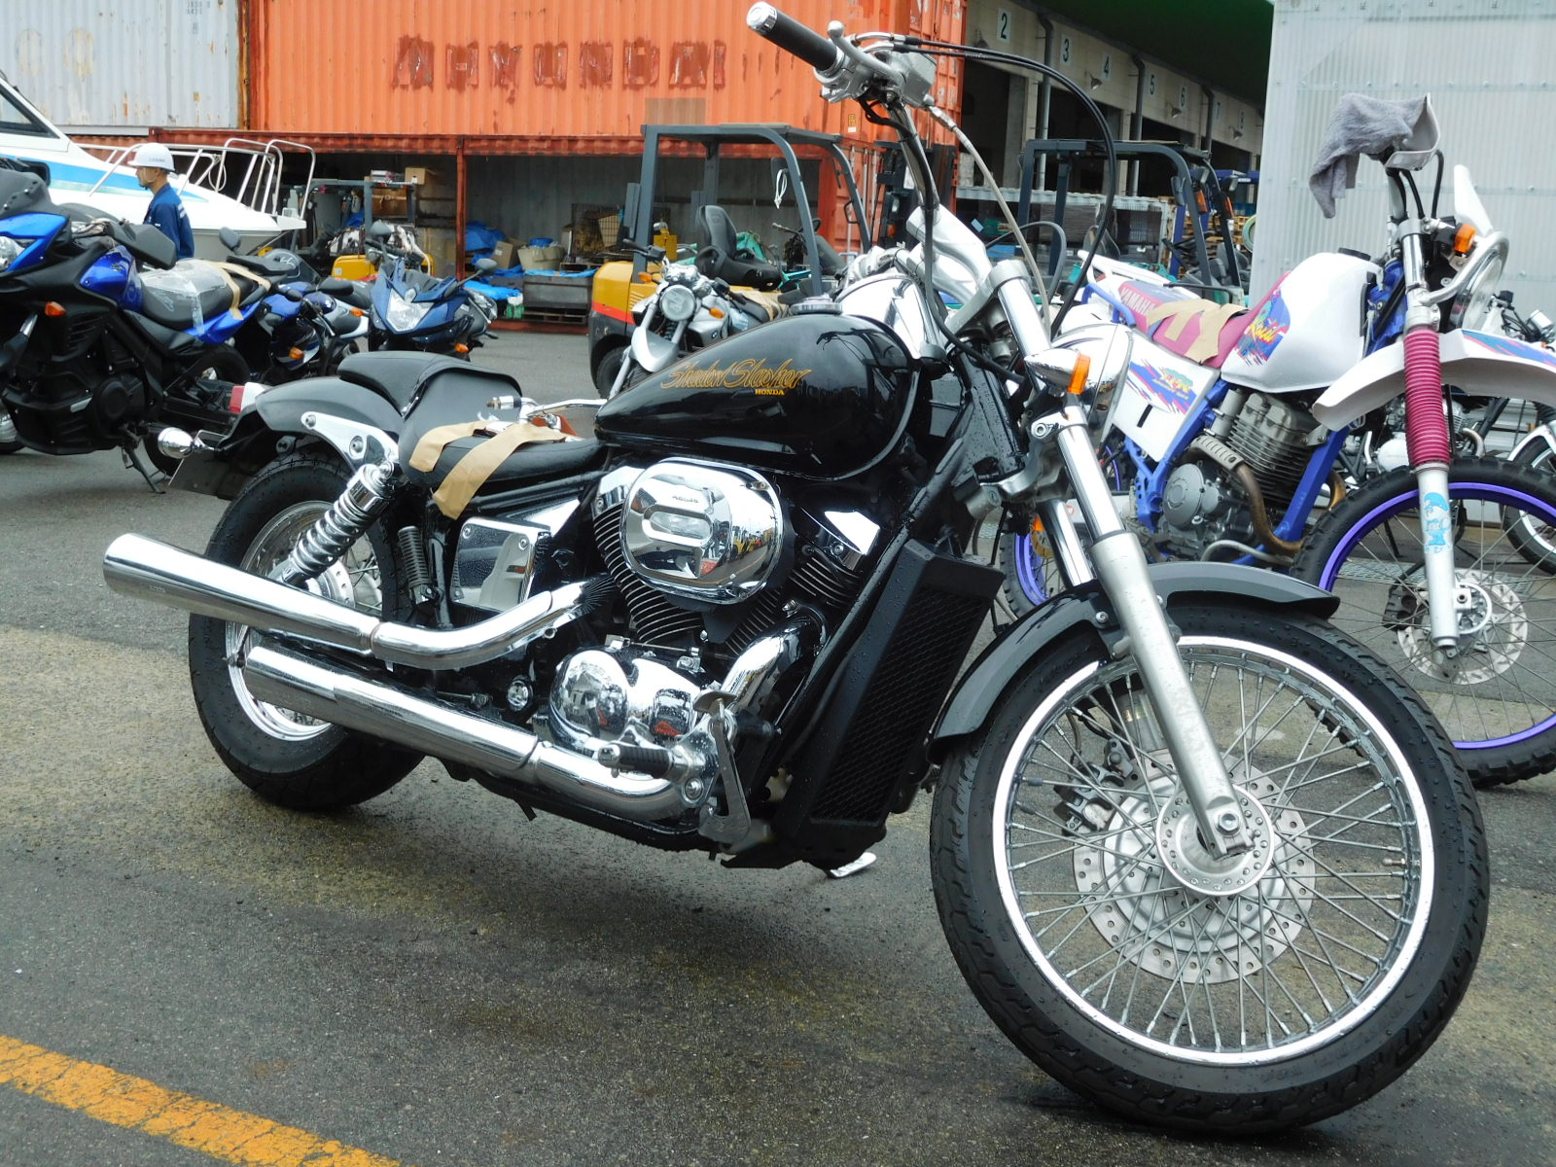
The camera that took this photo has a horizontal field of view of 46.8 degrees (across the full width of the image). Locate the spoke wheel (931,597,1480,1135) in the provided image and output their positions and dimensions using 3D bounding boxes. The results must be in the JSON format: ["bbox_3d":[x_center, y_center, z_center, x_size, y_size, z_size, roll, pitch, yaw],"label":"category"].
[{"bbox_3d":[0.511,0.313,2.143,0.658,0.658,0.114,3,-22,4],"label":"spoke wheel"}]

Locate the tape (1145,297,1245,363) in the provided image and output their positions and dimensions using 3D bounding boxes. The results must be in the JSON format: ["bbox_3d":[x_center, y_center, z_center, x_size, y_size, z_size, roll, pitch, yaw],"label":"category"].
[{"bbox_3d":[1.073,-0.629,4.517,0.230,0.180,0.340,11,5,-25],"label":"tape"}]

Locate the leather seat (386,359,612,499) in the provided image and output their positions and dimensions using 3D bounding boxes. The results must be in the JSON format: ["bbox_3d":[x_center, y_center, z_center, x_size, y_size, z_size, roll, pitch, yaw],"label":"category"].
[{"bbox_3d":[-0.394,-0.233,2.833,0.420,0.205,0.270,10,0,37],"label":"leather seat"}]

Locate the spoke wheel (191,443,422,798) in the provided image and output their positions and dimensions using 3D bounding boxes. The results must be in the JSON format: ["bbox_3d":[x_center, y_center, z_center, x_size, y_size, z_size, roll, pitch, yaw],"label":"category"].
[{"bbox_3d":[-0.777,0.067,3.080,0.636,0.636,0.160,10,0,37],"label":"spoke wheel"}]

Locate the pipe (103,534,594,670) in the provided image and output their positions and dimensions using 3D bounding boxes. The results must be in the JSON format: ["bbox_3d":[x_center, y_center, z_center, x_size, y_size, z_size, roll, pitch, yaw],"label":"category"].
[{"bbox_3d":[-0.727,0.014,2.822,1.070,0.190,0.160,10,0,37],"label":"pipe"}]

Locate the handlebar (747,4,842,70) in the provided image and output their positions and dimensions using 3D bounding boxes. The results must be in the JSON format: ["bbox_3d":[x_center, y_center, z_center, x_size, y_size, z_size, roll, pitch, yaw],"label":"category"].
[{"bbox_3d":[0.018,-0.618,2.040,0.130,0.034,0.034,16,-2,-43],"label":"handlebar"}]

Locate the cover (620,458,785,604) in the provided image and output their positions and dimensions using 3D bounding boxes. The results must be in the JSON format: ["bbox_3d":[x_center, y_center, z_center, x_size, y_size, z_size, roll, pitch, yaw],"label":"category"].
[{"bbox_3d":[-0.096,-0.073,2.379,0.225,0.180,0.090,10,0,37],"label":"cover"}]

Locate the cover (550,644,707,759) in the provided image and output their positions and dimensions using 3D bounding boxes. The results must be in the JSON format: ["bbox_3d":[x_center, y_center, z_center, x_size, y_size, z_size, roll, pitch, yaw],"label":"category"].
[{"bbox_3d":[-0.211,0.168,2.463,0.280,0.150,0.095,10,0,37],"label":"cover"}]

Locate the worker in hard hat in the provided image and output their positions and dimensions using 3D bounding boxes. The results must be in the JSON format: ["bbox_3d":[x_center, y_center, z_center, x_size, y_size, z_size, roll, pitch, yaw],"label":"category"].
[{"bbox_3d":[-3.982,-1.991,11.740,0.430,1.680,0.500,3,10,1],"label":"worker in hard hat"}]

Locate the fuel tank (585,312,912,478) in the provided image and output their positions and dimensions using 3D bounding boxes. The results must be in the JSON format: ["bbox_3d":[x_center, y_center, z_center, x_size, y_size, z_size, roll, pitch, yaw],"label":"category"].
[{"bbox_3d":[-0.003,-0.267,2.574,0.620,0.235,0.310,10,0,37],"label":"fuel tank"}]

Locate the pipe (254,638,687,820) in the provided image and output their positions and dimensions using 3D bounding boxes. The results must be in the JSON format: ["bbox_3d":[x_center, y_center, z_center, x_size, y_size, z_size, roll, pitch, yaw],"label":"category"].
[{"bbox_3d":[-0.496,0.213,2.603,0.900,0.120,0.110,10,0,37],"label":"pipe"}]

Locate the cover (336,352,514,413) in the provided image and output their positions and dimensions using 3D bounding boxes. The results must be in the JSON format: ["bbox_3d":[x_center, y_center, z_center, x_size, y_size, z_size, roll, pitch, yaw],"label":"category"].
[{"bbox_3d":[-0.619,-0.331,3.015,0.300,0.115,0.235,10,0,37],"label":"cover"}]

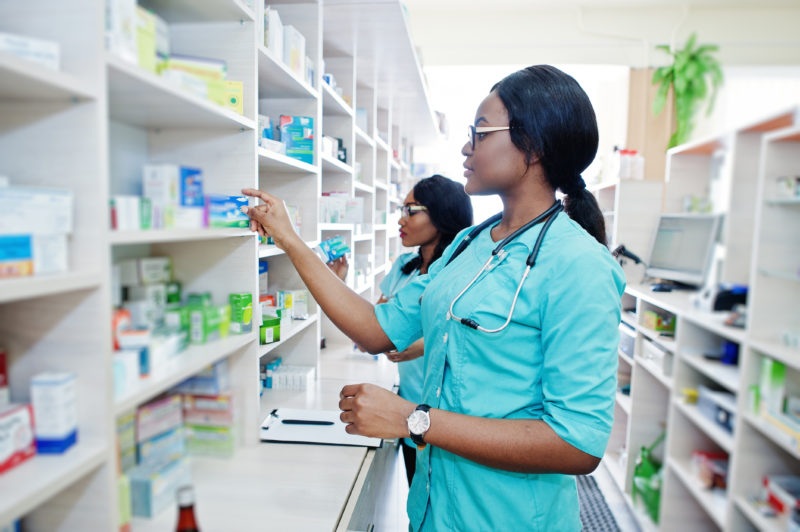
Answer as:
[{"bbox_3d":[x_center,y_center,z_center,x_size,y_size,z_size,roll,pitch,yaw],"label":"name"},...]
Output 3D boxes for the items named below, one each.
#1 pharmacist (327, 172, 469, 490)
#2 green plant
[{"bbox_3d":[-0.017,0.474,1.811,0.450,1.570,0.450,0,5,-18],"label":"pharmacist"},{"bbox_3d":[2.266,-1.375,4.200,0.470,0.860,0.450,2,5,7],"label":"green plant"}]

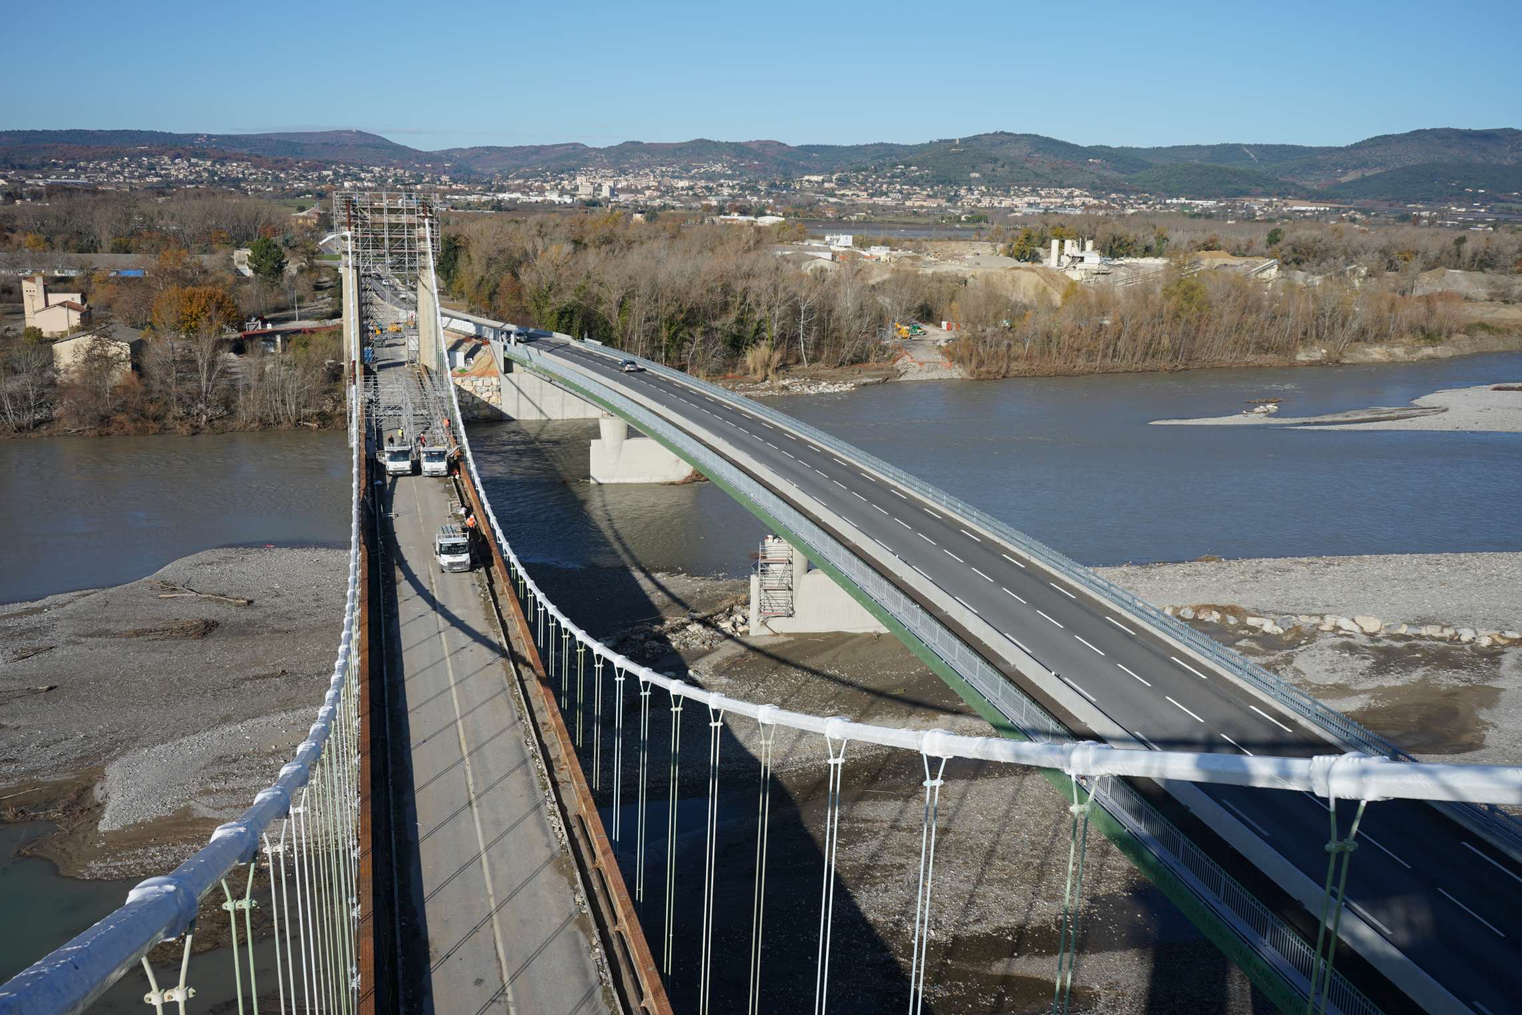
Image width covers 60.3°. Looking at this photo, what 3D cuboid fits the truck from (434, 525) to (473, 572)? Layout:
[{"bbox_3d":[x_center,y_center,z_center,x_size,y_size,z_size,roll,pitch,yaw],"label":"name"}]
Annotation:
[{"bbox_3d":[-20.953,2.760,88.966,2.120,2.300,5.600,-2,14,-17],"label":"truck"}]

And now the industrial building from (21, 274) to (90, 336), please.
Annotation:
[{"bbox_3d":[-119.477,-34.343,223.208,9.000,9.800,7.500,-1,14,-14],"label":"industrial building"}]

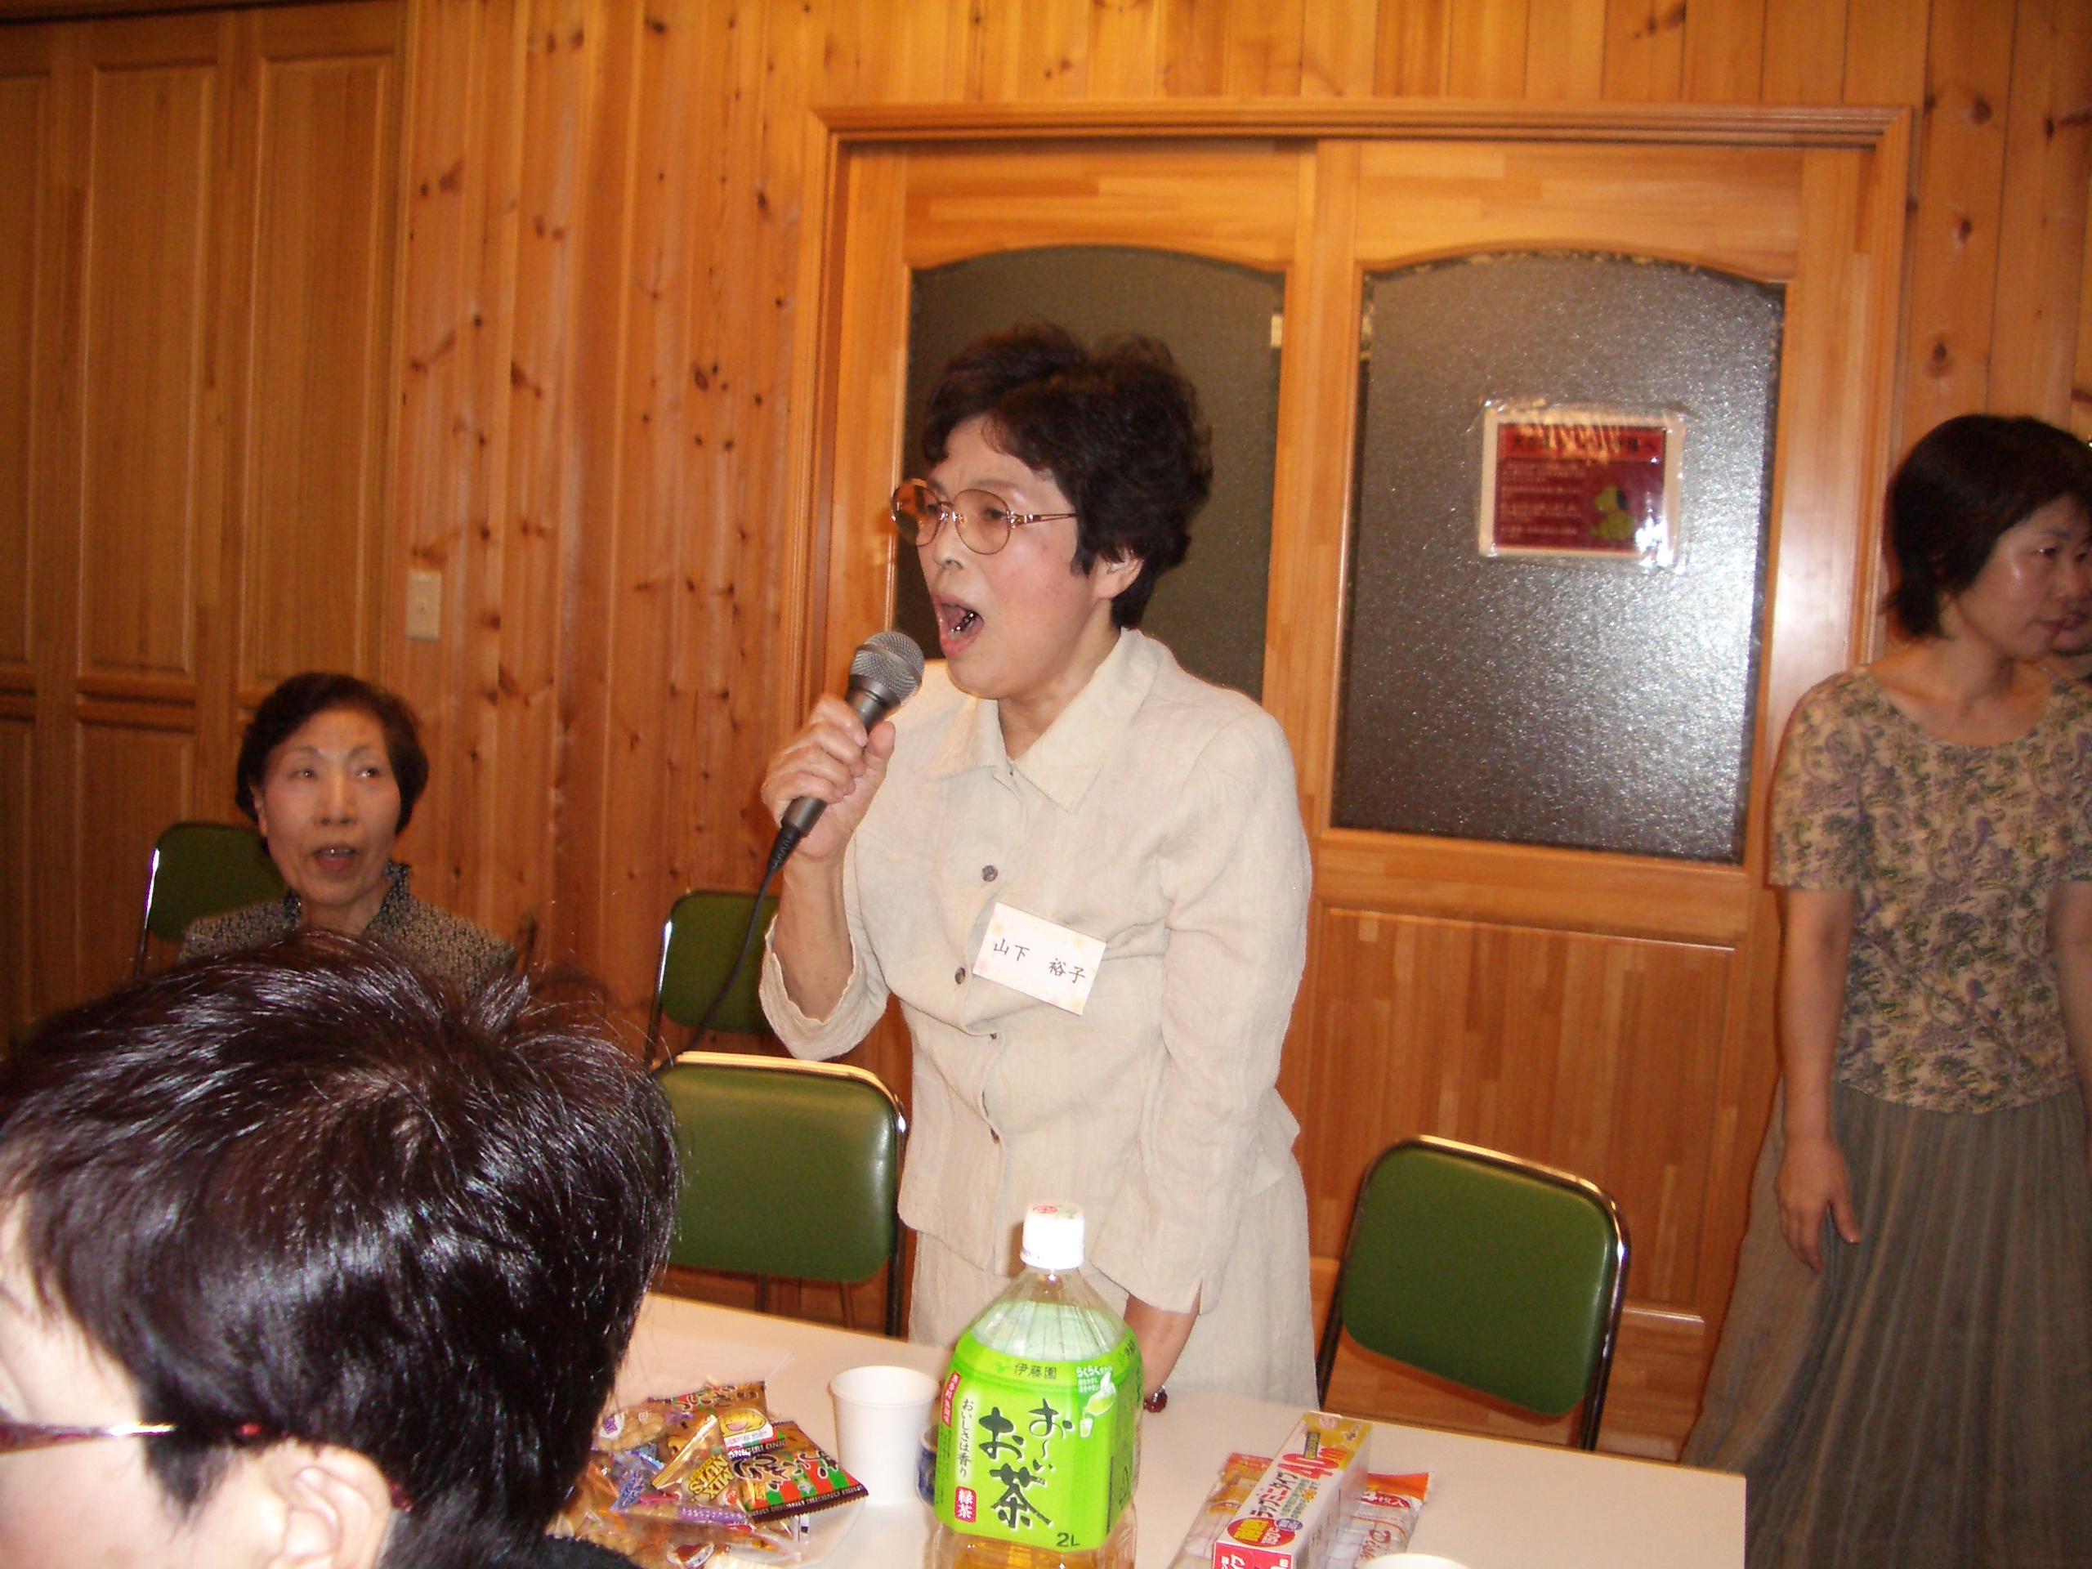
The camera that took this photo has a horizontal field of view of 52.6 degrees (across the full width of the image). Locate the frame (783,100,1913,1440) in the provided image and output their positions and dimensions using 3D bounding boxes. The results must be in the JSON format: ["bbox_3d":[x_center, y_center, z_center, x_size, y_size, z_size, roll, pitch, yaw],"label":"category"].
[{"bbox_3d":[0.378,-0.017,3.316,1.690,2.050,0.130,5,5,16],"label":"frame"}]

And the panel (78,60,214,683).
[{"bbox_3d":[-1.649,-0.755,3.862,0.280,1.140,0.030,5,5,16],"label":"panel"}]

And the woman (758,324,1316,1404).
[{"bbox_3d":[-0.026,0.396,1.690,0.430,1.495,0.400,6,6,30],"label":"woman"}]

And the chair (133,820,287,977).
[{"bbox_3d":[-1.431,0.488,3.530,0.410,0.800,0.470,3,5,0],"label":"chair"}]

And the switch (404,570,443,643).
[{"bbox_3d":[-1.090,-0.312,3.695,0.070,0.120,0.012,5,5,16],"label":"switch"}]

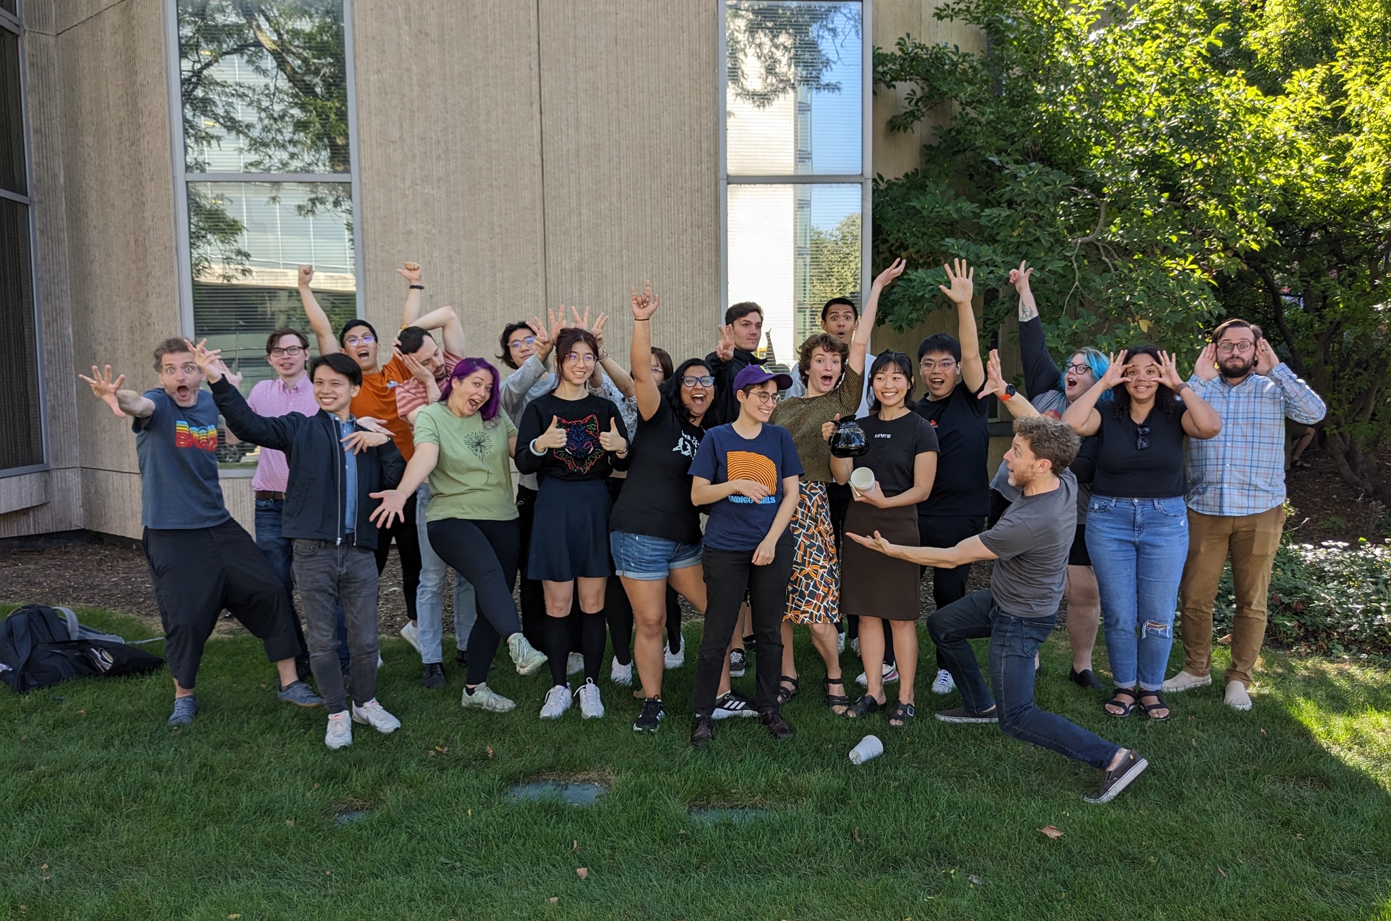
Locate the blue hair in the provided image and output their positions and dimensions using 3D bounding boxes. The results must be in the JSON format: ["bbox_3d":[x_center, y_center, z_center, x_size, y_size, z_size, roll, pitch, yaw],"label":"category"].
[{"bbox_3d":[1.893,-0.413,5.250,0.225,0.275,0.210,-2,6,-38],"label":"blue hair"}]

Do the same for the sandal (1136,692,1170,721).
[{"bbox_3d":[2.046,1.084,4.855,0.100,0.085,0.250,0,5,10],"label":"sandal"}]

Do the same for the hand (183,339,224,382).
[{"bbox_3d":[-1.972,-0.399,4.350,0.100,0.190,0.150,-30,4,-43],"label":"hand"}]

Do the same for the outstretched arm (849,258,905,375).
[{"bbox_3d":[0.854,-0.671,5.060,0.130,0.570,0.120,23,3,0],"label":"outstretched arm"}]

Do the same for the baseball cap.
[{"bbox_3d":[0.288,-0.354,4.680,0.270,0.140,0.180,3,7,38],"label":"baseball cap"}]

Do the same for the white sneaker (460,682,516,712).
[{"bbox_3d":[-0.953,1.084,4.979,0.275,0.110,0.100,2,6,25],"label":"white sneaker"}]

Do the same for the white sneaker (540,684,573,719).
[{"bbox_3d":[-0.627,1.089,4.927,0.100,0.100,0.260,1,5,17],"label":"white sneaker"}]

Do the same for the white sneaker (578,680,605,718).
[{"bbox_3d":[-0.485,1.088,5.009,0.105,0.120,0.275,-2,5,-8],"label":"white sneaker"}]

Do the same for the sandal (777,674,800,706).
[{"bbox_3d":[0.422,1.067,5.060,0.095,0.090,0.255,2,6,29],"label":"sandal"}]

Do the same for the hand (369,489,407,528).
[{"bbox_3d":[-1.287,0.203,4.550,0.150,0.160,0.075,-2,5,-8],"label":"hand"}]

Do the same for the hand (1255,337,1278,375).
[{"bbox_3d":[2.674,-0.486,5.080,0.100,0.175,0.080,-6,6,30],"label":"hand"}]

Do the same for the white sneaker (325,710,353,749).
[{"bbox_3d":[-1.488,1.100,4.520,0.110,0.115,0.290,-2,6,-16],"label":"white sneaker"}]

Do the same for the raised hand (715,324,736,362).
[{"bbox_3d":[0.145,-0.581,5.370,0.100,0.185,0.075,-2,5,-10],"label":"raised hand"}]

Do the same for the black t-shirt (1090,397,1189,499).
[{"bbox_3d":[1.909,-0.058,4.660,0.440,0.430,0.280,1,6,19],"label":"black t-shirt"}]

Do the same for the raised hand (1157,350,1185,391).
[{"bbox_3d":[2.025,-0.386,4.620,0.120,0.185,0.090,-11,3,20],"label":"raised hand"}]

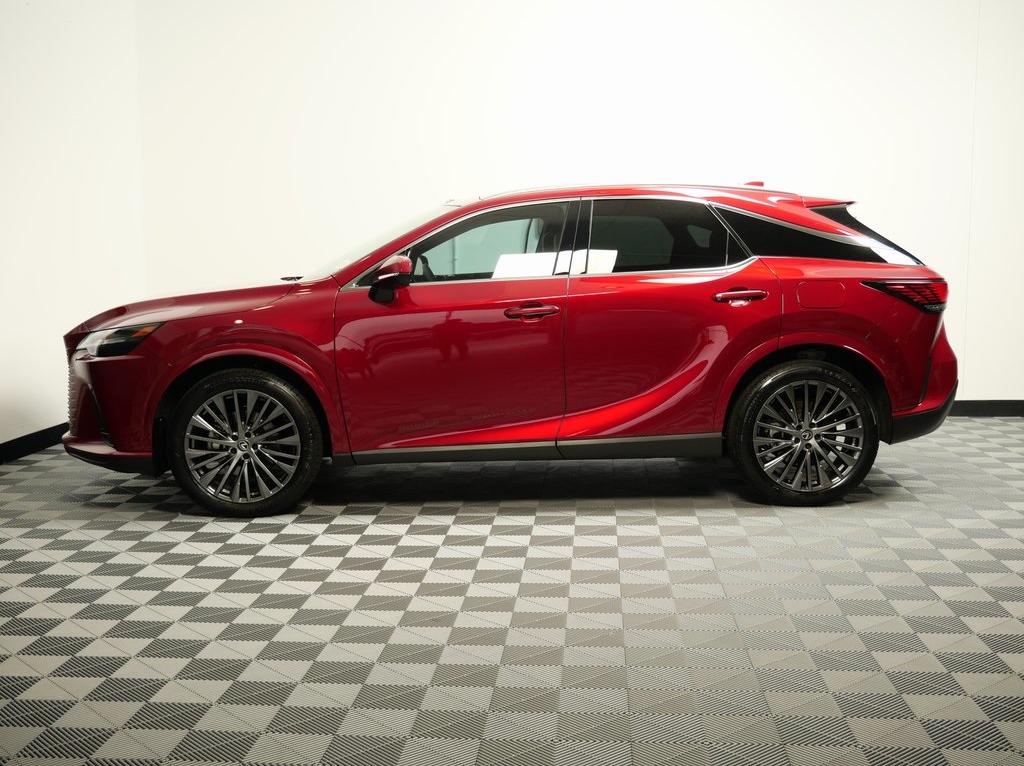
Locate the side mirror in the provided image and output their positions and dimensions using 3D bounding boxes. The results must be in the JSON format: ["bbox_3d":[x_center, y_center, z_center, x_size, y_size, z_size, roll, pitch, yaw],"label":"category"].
[{"bbox_3d":[-0.595,-0.511,5.792,0.205,0.235,0.250,-1,6,-3],"label":"side mirror"}]

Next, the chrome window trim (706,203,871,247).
[{"bbox_3d":[1.448,-0.821,6.152,0.830,0.215,0.070,-1,-12,-7],"label":"chrome window trim"}]

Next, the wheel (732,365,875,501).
[{"bbox_3d":[1.504,0.252,6.117,0.760,0.752,0.240,-1,6,-3],"label":"wheel"}]

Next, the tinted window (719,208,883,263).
[{"bbox_3d":[1.492,-0.763,6.120,0.870,0.315,0.080,-1,-16,-8],"label":"tinted window"}]

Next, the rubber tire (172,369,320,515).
[{"bbox_3d":[-1.342,0.294,5.976,0.760,0.752,0.240,-1,6,-3],"label":"rubber tire"}]

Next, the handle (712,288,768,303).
[{"bbox_3d":[1.151,-0.438,5.962,0.275,0.072,0.065,-1,6,-3],"label":"handle"}]

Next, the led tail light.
[{"bbox_3d":[2.047,-0.455,6.208,0.580,0.175,0.420,-1,6,-3],"label":"led tail light"}]

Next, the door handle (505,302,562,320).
[{"bbox_3d":[0.102,-0.359,5.909,0.275,0.072,0.065,-1,6,-3],"label":"door handle"}]

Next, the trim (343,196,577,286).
[{"bbox_3d":[-0.257,-0.714,6.013,1.200,0.495,0.080,-1,-16,-3],"label":"trim"}]

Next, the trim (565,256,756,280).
[{"bbox_3d":[0.753,-0.586,6.004,0.970,0.115,0.050,-1,-4,-3],"label":"trim"}]

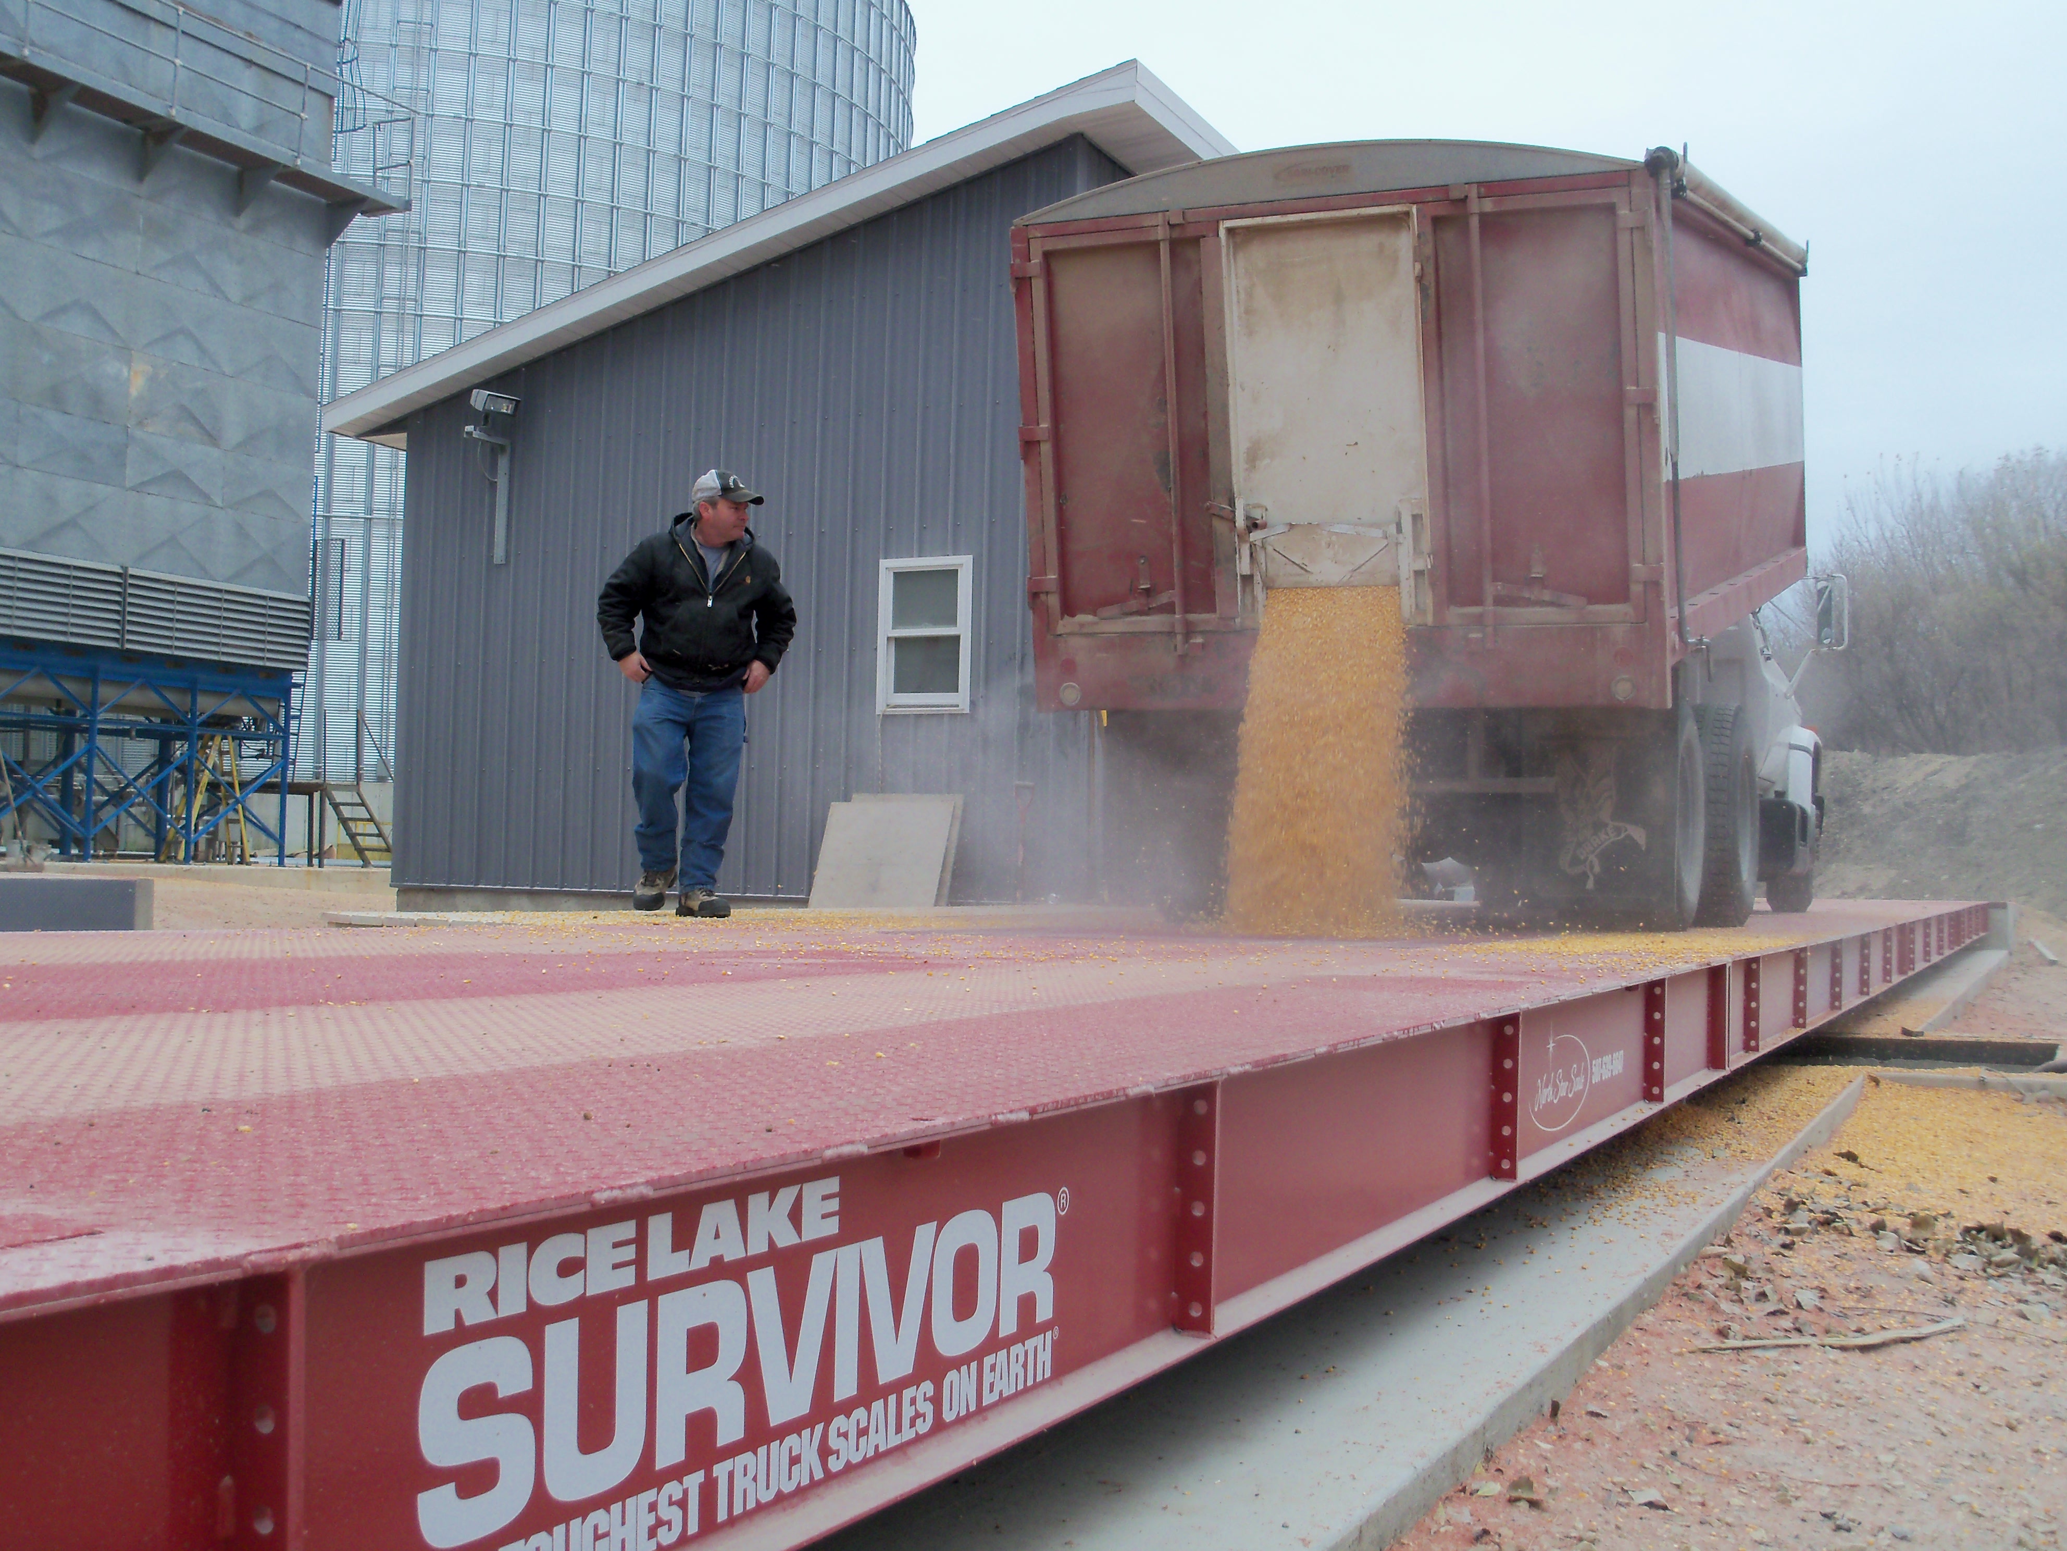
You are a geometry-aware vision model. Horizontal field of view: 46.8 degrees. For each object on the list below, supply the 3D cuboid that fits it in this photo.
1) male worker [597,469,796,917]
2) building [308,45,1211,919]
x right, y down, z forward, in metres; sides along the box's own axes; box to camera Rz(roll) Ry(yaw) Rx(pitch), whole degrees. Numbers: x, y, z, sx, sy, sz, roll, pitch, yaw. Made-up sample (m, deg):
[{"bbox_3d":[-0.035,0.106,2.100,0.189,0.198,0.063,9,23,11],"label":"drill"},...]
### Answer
[{"bbox_3d":[-1.339,-0.328,9.520,0.750,1.780,0.460,2,-2,-16],"label":"male worker"},{"bbox_3d":[-0.840,-1.471,17.760,5.800,5.080,6.500,0,-2,23],"label":"building"}]

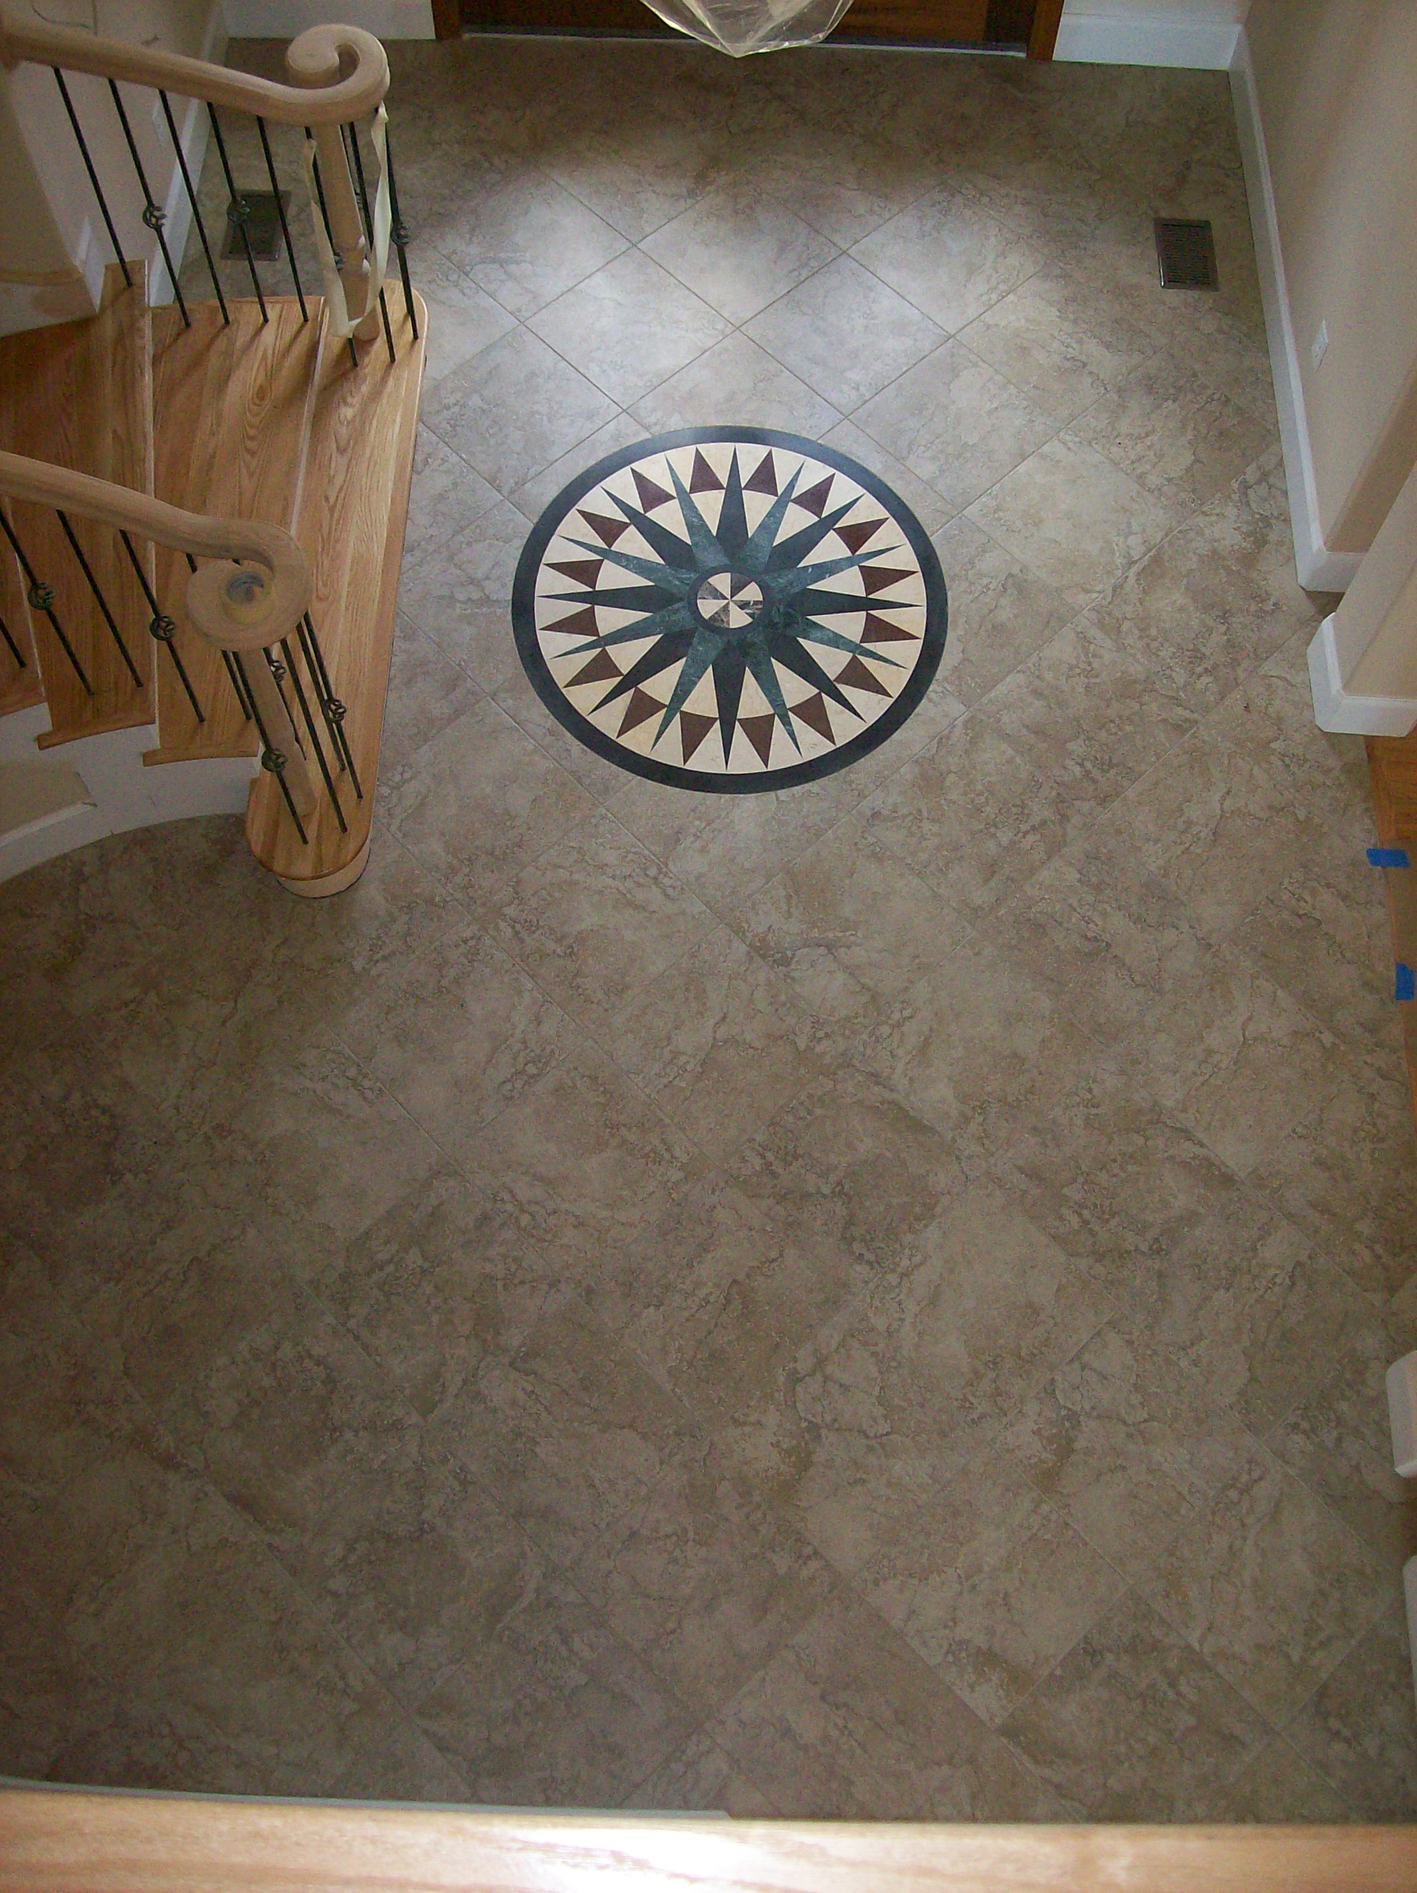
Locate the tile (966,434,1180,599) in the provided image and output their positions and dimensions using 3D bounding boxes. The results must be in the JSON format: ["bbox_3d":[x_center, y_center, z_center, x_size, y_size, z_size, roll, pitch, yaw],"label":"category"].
[{"bbox_3d":[1.052,-1.229,5.657,0.457,0.010,0.457,-41,73,-17],"label":"tile"}]

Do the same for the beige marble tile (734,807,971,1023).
[{"bbox_3d":[0.364,-0.049,5.117,0.459,0.012,0.459,-41,73,-17],"label":"beige marble tile"}]

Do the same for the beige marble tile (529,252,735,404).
[{"bbox_3d":[-0.235,-1.859,5.900,0.457,0.010,0.457,-41,73,-17],"label":"beige marble tile"}]

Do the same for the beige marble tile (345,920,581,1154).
[{"bbox_3d":[-0.626,0.220,4.960,0.457,0.012,0.457,-41,73,-17],"label":"beige marble tile"}]

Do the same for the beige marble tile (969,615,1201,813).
[{"bbox_3d":[1.032,-0.626,5.380,0.459,0.012,0.459,-41,73,-17],"label":"beige marble tile"}]

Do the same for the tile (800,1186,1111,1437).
[{"bbox_3d":[0.662,0.858,4.711,0.457,0.012,0.457,-41,73,-17],"label":"tile"}]

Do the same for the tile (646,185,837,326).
[{"bbox_3d":[0.095,-2.121,5.989,0.457,0.012,0.457,-41,73,-17],"label":"tile"}]

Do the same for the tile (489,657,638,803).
[{"bbox_3d":[-0.391,-0.569,5.307,0.137,0.012,0.457,-41,73,-17],"label":"tile"}]

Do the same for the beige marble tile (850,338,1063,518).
[{"bbox_3d":[0.724,-1.513,5.713,0.457,0.012,0.457,-41,73,-17],"label":"beige marble tile"}]

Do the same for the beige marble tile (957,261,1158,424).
[{"bbox_3d":[1.050,-1.791,5.845,0.457,0.012,0.457,-41,73,-17],"label":"beige marble tile"}]

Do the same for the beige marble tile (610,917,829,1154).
[{"bbox_3d":[0.028,0.241,4.985,0.459,0.012,0.459,-41,73,-17],"label":"beige marble tile"}]

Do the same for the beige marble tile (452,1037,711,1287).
[{"bbox_3d":[-0.307,0.530,4.854,0.459,0.012,0.459,-41,73,-17],"label":"beige marble tile"}]

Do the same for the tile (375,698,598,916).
[{"bbox_3d":[-0.609,-0.384,5.243,0.457,0.010,0.457,-41,73,-17],"label":"tile"}]

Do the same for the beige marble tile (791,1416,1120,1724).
[{"bbox_3d":[0.639,1.442,4.458,0.457,0.012,0.457,-41,73,-17],"label":"beige marble tile"}]

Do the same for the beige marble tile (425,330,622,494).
[{"bbox_3d":[-0.569,-1.570,5.761,0.459,0.012,0.459,-41,73,-17],"label":"beige marble tile"}]

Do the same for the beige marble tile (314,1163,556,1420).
[{"bbox_3d":[-0.639,0.810,4.663,0.457,0.012,0.457,-41,73,-17],"label":"beige marble tile"}]

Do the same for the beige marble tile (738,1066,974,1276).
[{"bbox_3d":[0.347,0.551,4.837,0.457,0.012,0.457,-41,73,-17],"label":"beige marble tile"}]

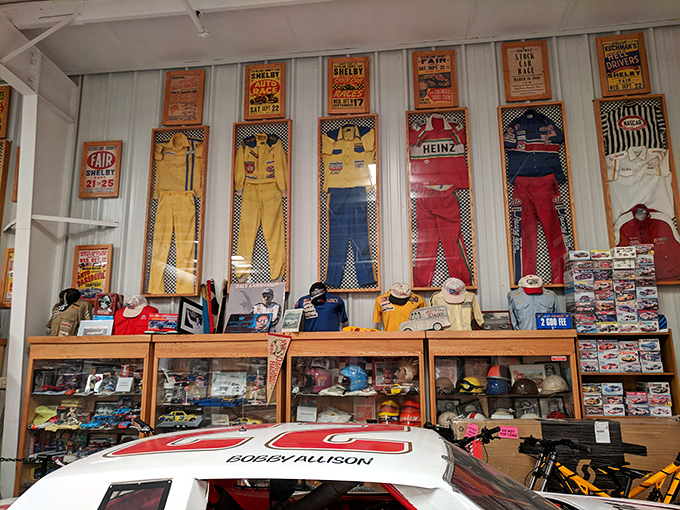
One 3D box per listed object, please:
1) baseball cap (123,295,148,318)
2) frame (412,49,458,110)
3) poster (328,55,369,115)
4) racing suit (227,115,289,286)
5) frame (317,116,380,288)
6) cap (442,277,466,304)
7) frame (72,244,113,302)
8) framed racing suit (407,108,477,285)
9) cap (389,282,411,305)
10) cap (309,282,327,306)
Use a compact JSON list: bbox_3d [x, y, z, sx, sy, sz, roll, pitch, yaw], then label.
[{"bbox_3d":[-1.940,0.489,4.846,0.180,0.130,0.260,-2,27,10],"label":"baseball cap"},{"bbox_3d":[0.992,-1.825,5.306,0.447,0.645,0.027,-2,-10,7],"label":"frame"},{"bbox_3d":[0.092,-1.793,5.409,0.435,0.626,0.030,-1,-10,8],"label":"poster"},{"bbox_3d":[-0.818,-0.513,5.277,0.607,1.821,0.078,-2,-11,8],"label":"racing suit"},{"bbox_3d":[0.091,-0.534,5.154,0.607,1.821,0.078,-2,-11,8],"label":"frame"},{"bbox_3d":[1.005,0.315,4.492,0.205,0.145,0.260,-1,30,3],"label":"cap"},{"bbox_3d":[-2.630,0.209,5.422,0.435,0.626,0.030,-2,-11,8],"label":"frame"},{"bbox_3d":[0.986,-0.557,5.031,0.612,1.818,0.080,-2,-10,7],"label":"framed racing suit"},{"bbox_3d":[0.538,0.348,4.581,0.195,0.140,0.250,-2,31,11],"label":"cap"},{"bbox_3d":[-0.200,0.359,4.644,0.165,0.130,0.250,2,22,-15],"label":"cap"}]

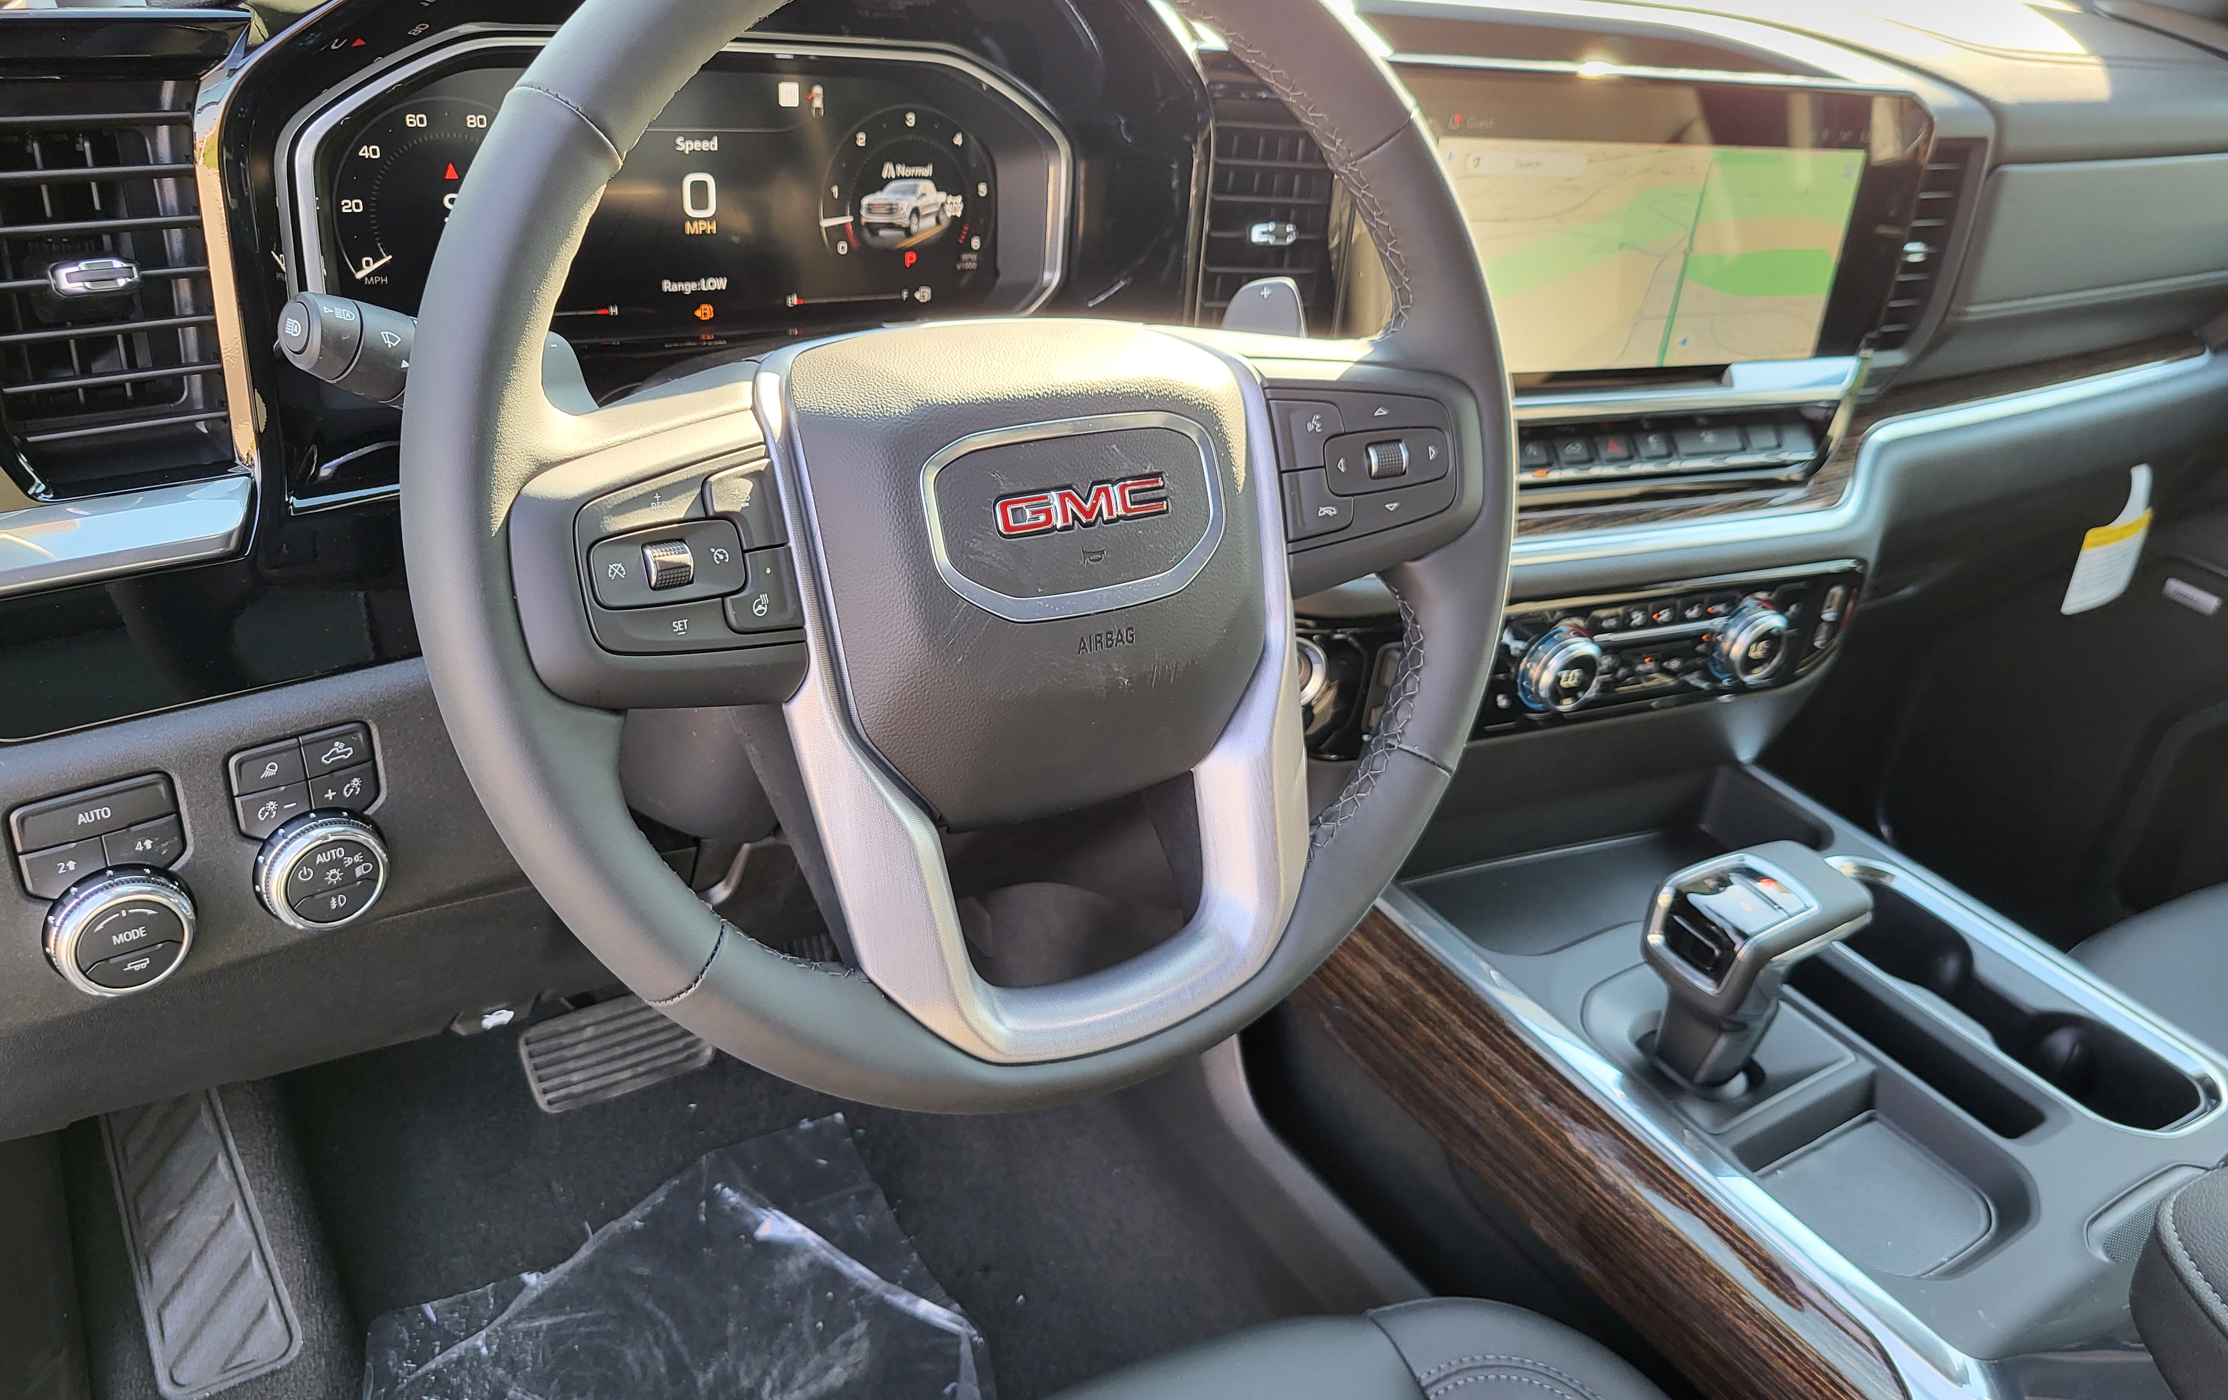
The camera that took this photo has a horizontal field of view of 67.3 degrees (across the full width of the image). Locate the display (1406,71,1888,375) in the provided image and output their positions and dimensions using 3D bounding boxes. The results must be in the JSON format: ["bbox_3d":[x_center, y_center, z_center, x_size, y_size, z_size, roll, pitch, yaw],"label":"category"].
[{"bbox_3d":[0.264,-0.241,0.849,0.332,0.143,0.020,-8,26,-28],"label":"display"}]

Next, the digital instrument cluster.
[{"bbox_3d":[-0.168,-0.208,0.692,0.318,0.120,0.040,-11,25,-30],"label":"digital instrument cluster"}]

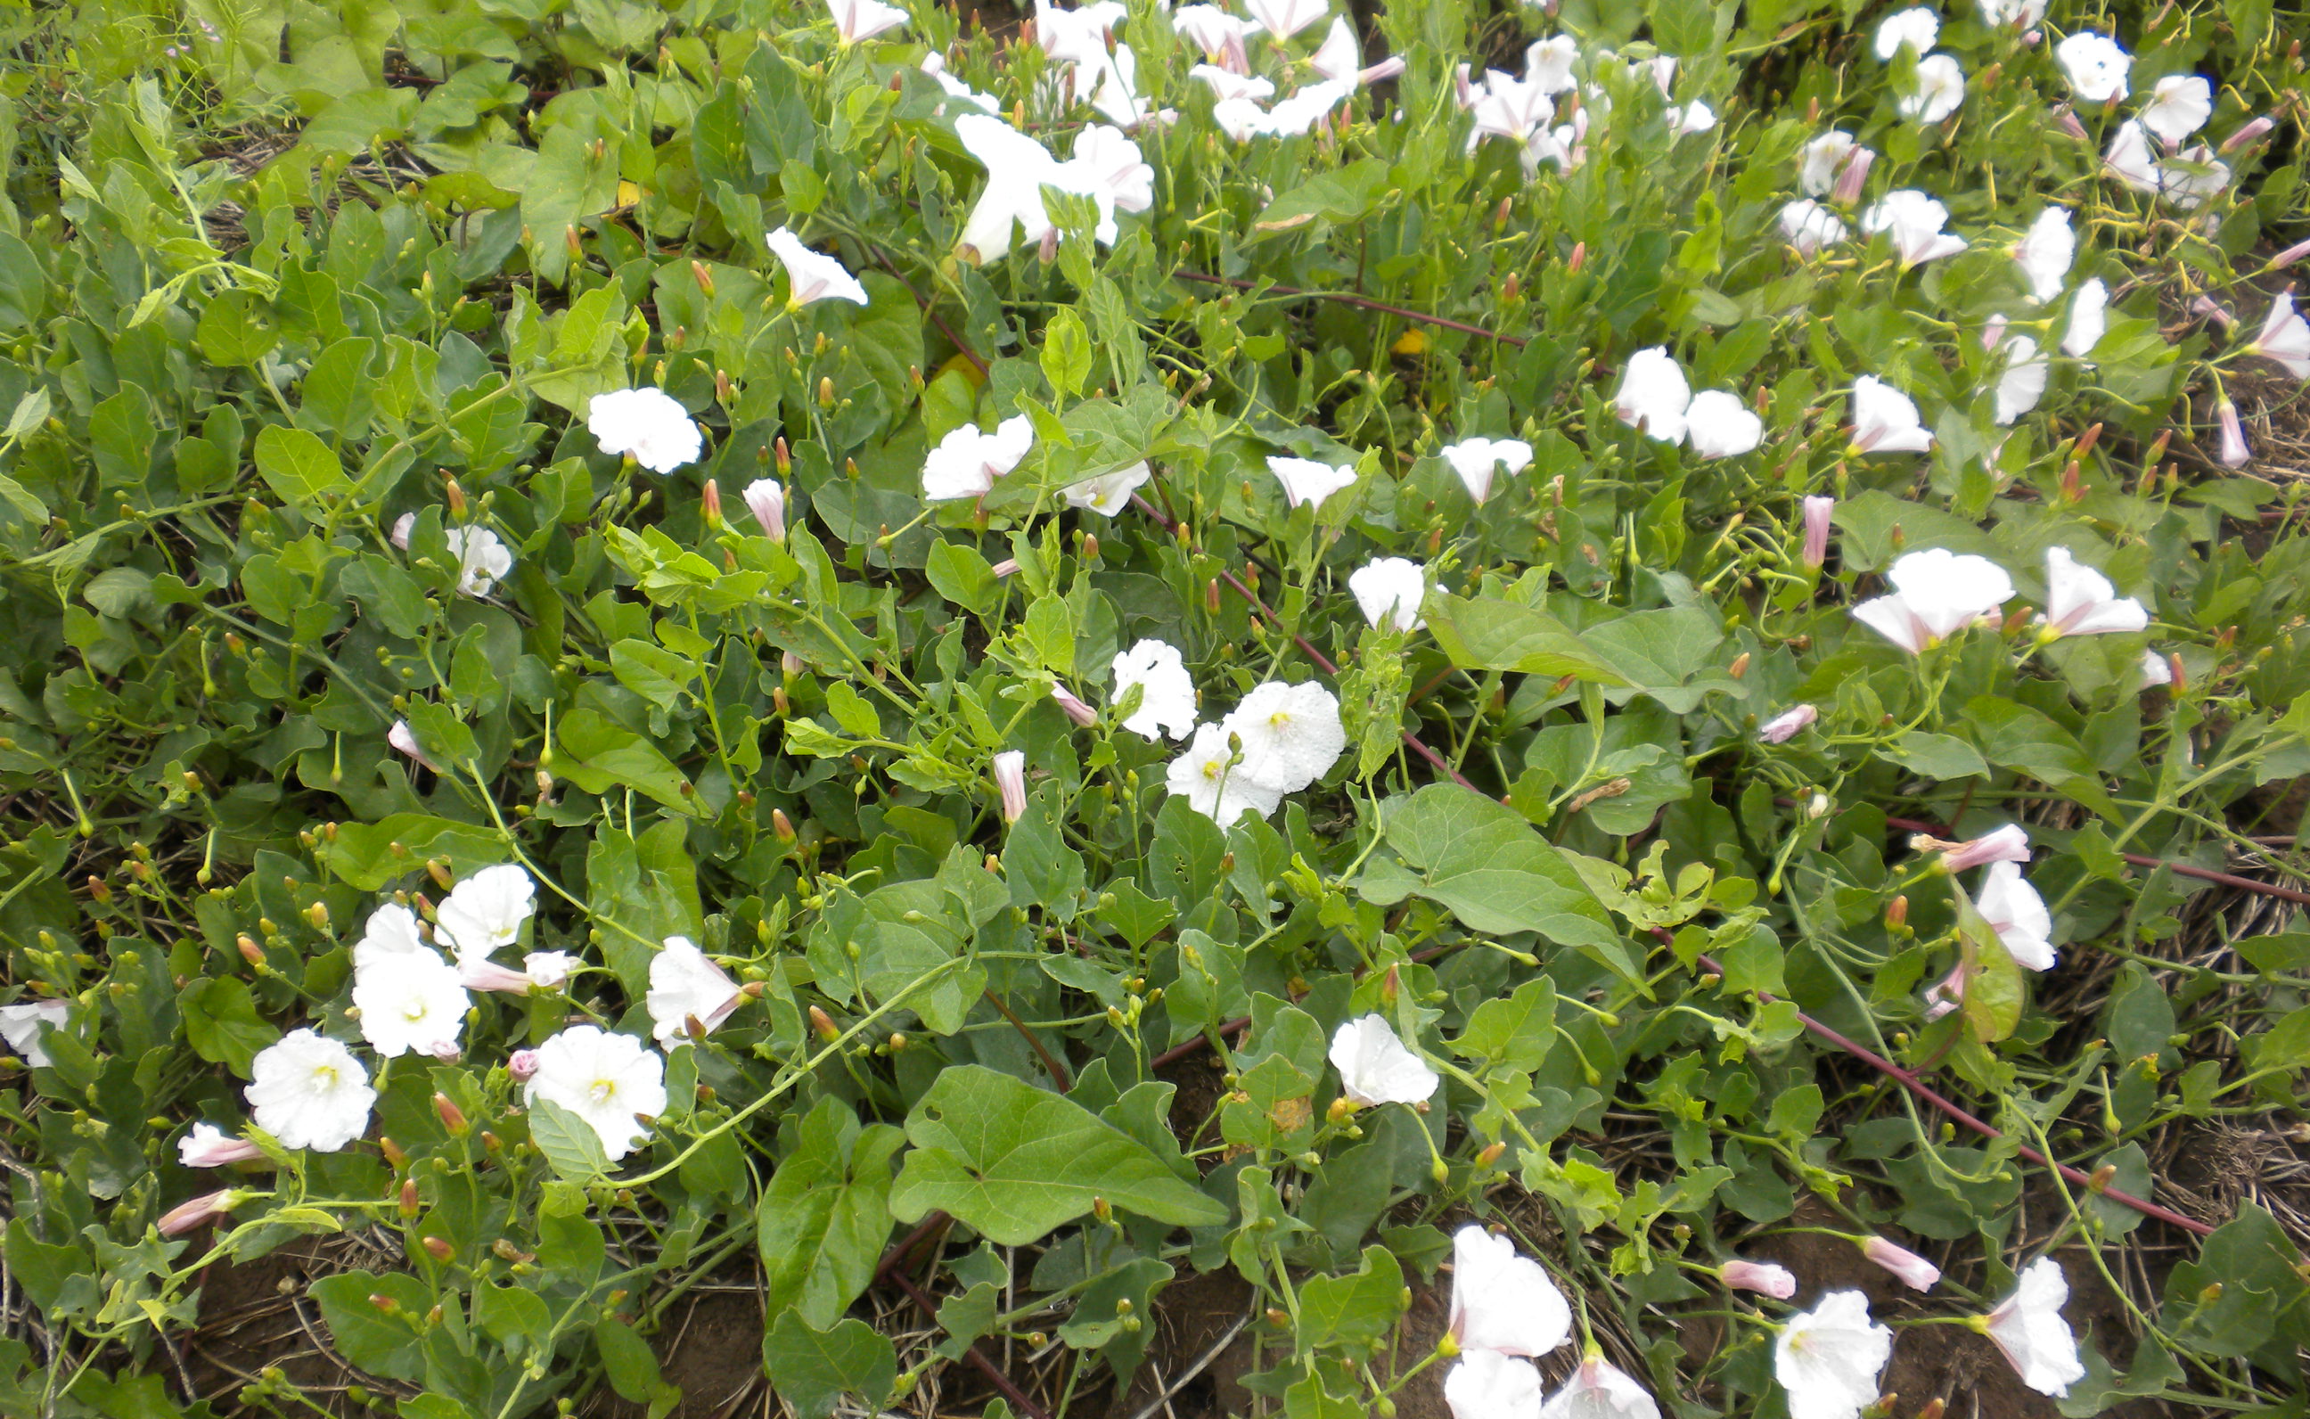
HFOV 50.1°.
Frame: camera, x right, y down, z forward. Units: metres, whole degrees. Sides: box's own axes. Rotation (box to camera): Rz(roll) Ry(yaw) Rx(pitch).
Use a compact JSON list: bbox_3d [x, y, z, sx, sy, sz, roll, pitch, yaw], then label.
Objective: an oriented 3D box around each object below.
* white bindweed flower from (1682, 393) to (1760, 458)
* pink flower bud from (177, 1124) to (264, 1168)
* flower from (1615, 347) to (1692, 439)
[{"bbox_3d":[0.199,-0.098,0.878,0.031,0.031,0.022,13,82,13],"label":"white bindweed flower"},{"bbox_3d":[-0.228,0.106,0.603,0.023,0.011,0.012,9,37,-29],"label":"pink flower bud"},{"bbox_3d":[0.173,-0.107,0.883,0.024,0.035,0.035,-30,47,-1],"label":"flower"}]

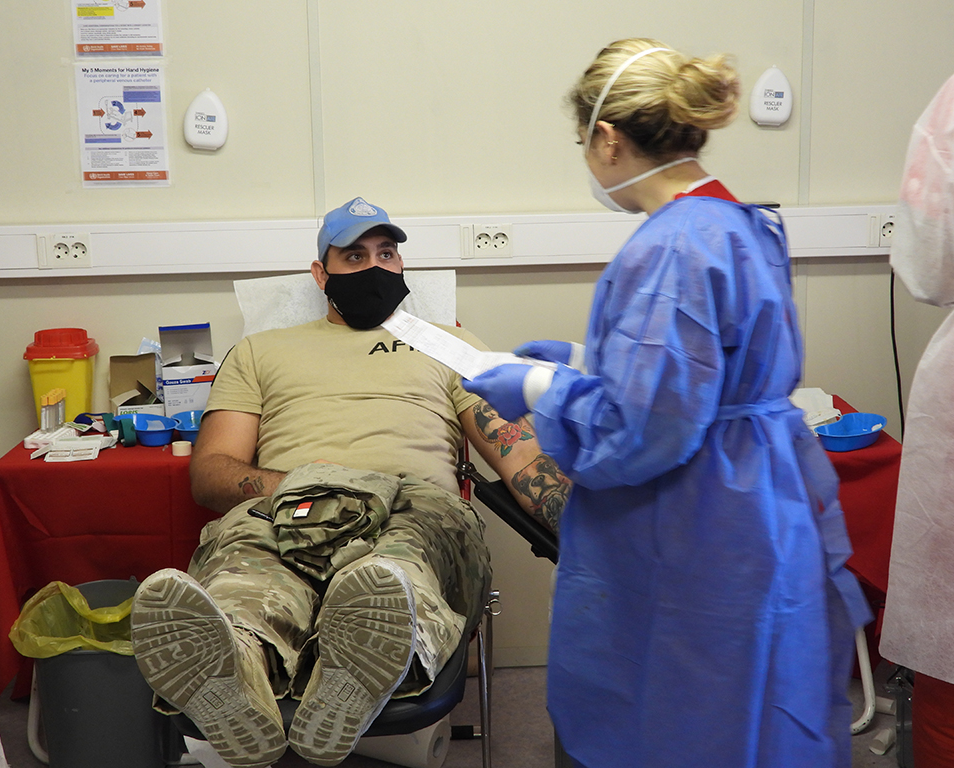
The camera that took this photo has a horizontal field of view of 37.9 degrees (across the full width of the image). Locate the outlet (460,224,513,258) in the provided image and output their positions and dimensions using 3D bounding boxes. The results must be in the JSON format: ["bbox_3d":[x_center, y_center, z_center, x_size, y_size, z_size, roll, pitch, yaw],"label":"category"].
[{"bbox_3d":[0.025,-0.349,3.408,0.128,0.083,0.015,-2,11,-5],"label":"outlet"}]

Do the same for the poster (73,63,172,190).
[{"bbox_3d":[-0.849,-0.621,3.341,0.209,0.296,0.004,-2,11,-5],"label":"poster"}]

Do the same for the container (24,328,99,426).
[{"bbox_3d":[-0.985,-0.016,3.315,0.154,0.232,0.146,-2,11,-5],"label":"container"}]

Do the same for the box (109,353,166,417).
[{"bbox_3d":[-0.787,0.025,3.240,0.105,0.173,0.078,-5,11,-22],"label":"box"}]

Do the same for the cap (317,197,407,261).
[{"bbox_3d":[-0.239,-0.333,2.875,0.174,0.127,0.260,-5,-4,-22],"label":"cap"}]

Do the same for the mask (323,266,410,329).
[{"bbox_3d":[-0.222,-0.181,2.841,0.158,0.130,0.115,-5,1,-22],"label":"mask"}]

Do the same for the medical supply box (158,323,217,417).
[{"bbox_3d":[-0.681,-0.016,3.270,0.117,0.238,0.095,-5,11,-19],"label":"medical supply box"}]

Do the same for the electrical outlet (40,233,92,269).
[{"bbox_3d":[-0.985,-0.316,3.318,0.128,0.083,0.015,-2,11,-5],"label":"electrical outlet"}]

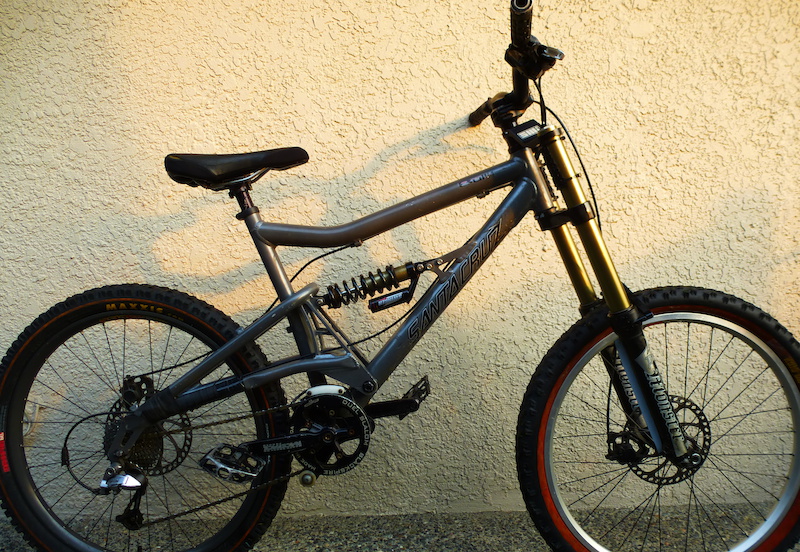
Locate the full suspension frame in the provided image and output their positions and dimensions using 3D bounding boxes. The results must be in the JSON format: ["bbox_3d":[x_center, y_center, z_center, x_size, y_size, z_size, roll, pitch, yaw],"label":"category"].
[{"bbox_3d":[-0.003,0.052,1.163,1.170,0.700,0.200,0,3,1],"label":"full suspension frame"}]

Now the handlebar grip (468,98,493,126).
[{"bbox_3d":[0.206,-0.417,1.420,0.032,0.032,0.130,0,1,-10],"label":"handlebar grip"}]

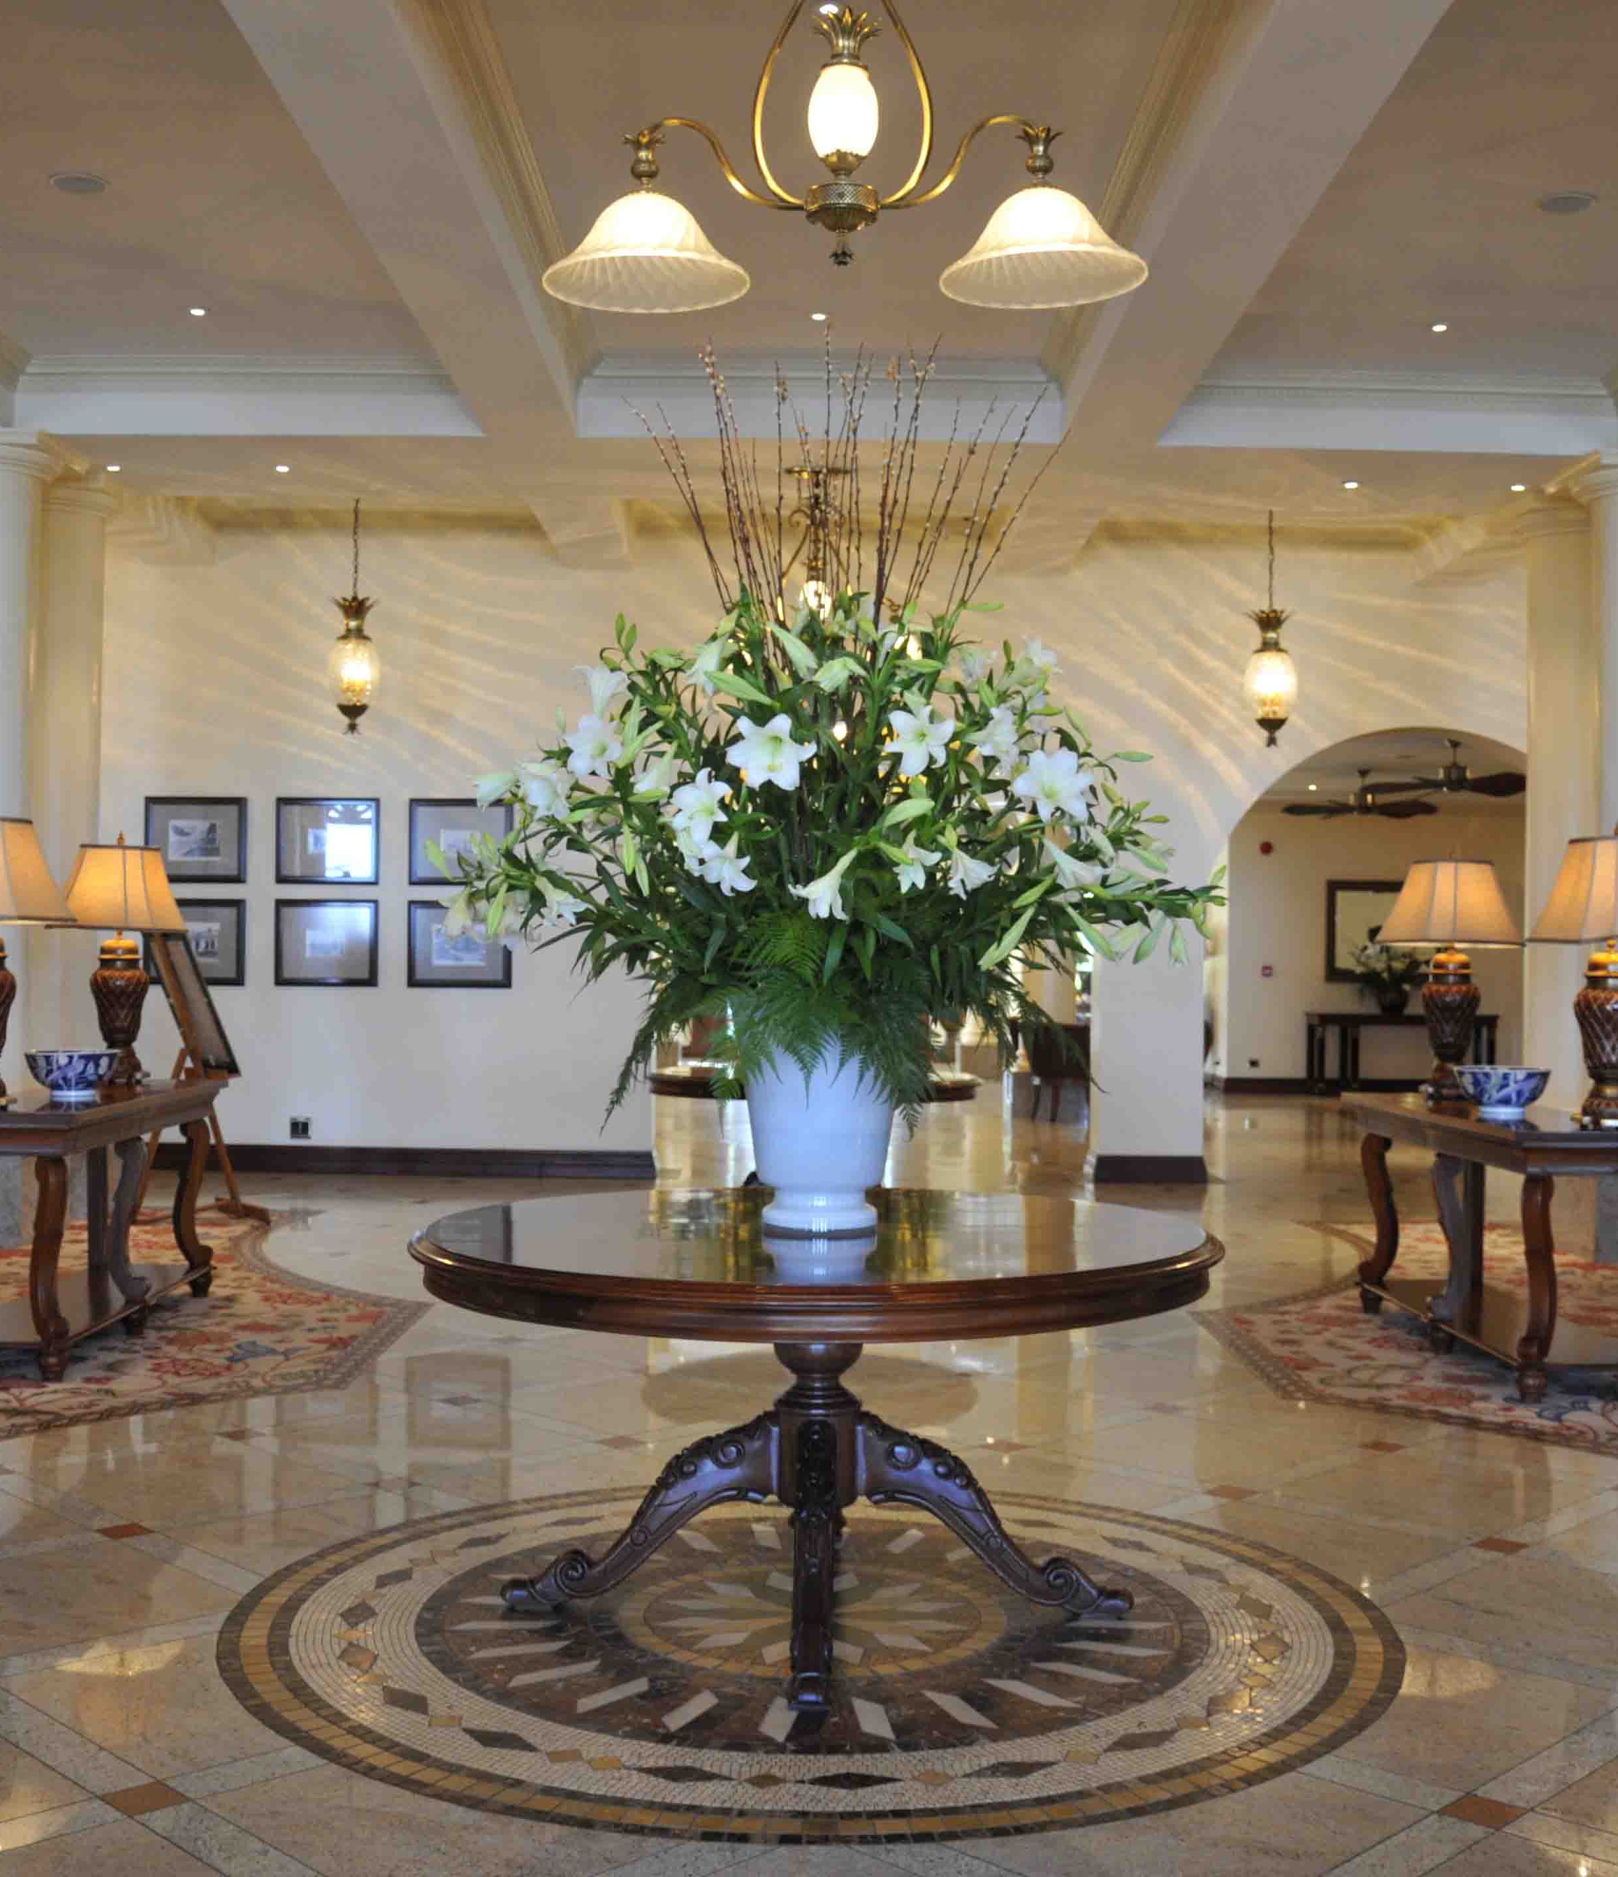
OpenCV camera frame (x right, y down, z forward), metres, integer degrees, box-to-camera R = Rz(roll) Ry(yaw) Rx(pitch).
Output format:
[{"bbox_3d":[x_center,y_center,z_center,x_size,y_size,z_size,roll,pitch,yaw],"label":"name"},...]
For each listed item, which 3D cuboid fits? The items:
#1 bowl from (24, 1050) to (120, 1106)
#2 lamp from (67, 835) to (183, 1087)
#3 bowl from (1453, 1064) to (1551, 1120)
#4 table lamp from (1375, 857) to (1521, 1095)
[{"bbox_3d":[-2.354,0.441,6.767,0.305,0.160,0.305,1,0,0],"label":"bowl"},{"bbox_3d":[-2.501,0.074,7.699,0.500,0.910,0.500,1,-1,0],"label":"lamp"},{"bbox_3d":[2.204,0.492,6.713,0.315,0.160,0.315,1,-1,0],"label":"bowl"},{"bbox_3d":[2.314,0.132,7.649,0.510,0.910,0.510,1,0,0],"label":"table lamp"}]

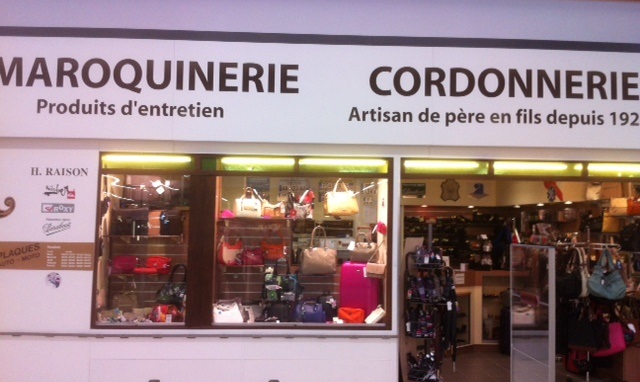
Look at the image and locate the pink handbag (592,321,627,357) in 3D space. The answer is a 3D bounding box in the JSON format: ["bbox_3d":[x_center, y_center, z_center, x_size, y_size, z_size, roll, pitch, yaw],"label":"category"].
[{"bbox_3d":[3.014,1.546,6.750,0.360,0.340,0.160,3,-3,-33],"label":"pink handbag"}]

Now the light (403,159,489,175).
[{"bbox_3d":[1.245,-0.238,6.458,0.858,0.154,0.100,1,-3,-3],"label":"light"}]

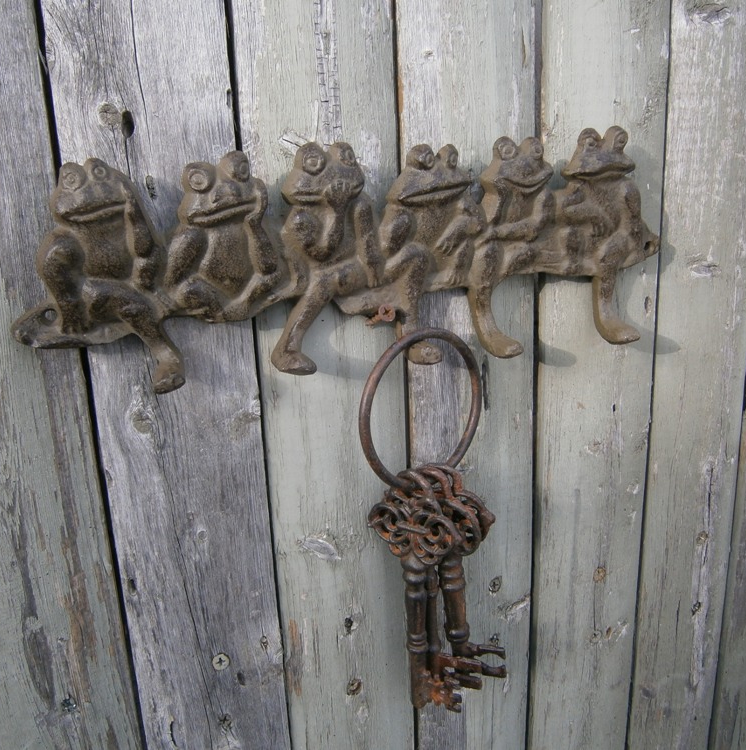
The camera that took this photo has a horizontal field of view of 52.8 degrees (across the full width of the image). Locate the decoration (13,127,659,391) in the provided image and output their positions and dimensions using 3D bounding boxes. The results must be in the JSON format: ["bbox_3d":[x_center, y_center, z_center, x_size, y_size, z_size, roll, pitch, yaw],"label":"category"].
[{"bbox_3d":[0.012,-0.064,0.402,0.381,0.123,0.045,-8,16,-20],"label":"decoration"}]

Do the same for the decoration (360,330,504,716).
[{"bbox_3d":[0.037,0.090,0.442,0.088,0.240,0.051,-8,16,-20],"label":"decoration"}]

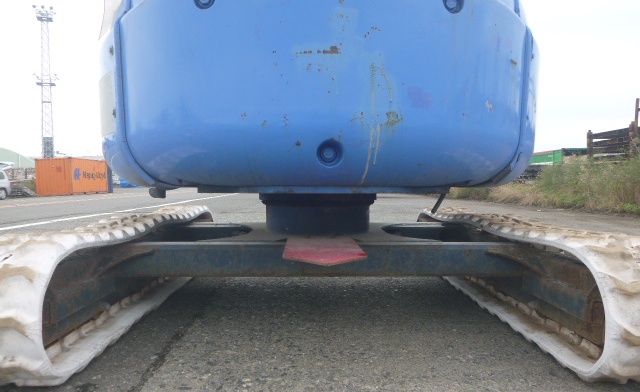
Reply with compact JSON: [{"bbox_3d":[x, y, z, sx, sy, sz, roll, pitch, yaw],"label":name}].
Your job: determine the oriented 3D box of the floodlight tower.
[{"bbox_3d":[-38.659,-13.628,65.403,3.500,26.500,3.300,-2,2,-26],"label":"floodlight tower"}]

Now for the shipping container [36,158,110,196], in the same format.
[{"bbox_3d":[-18.766,-1.408,35.450,2.438,2.591,6.058,-1,2,-2],"label":"shipping container"}]

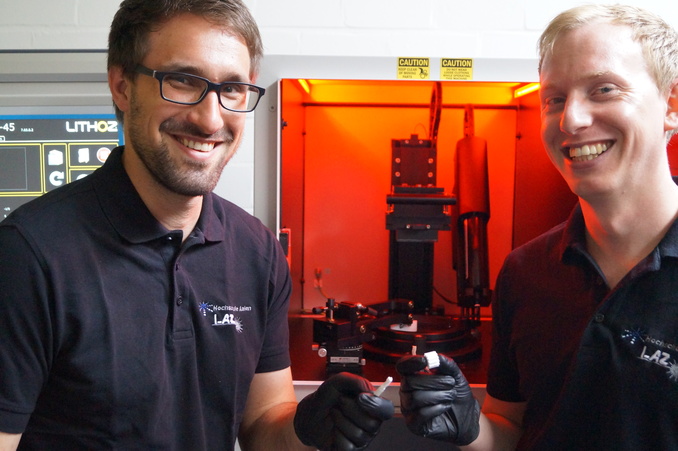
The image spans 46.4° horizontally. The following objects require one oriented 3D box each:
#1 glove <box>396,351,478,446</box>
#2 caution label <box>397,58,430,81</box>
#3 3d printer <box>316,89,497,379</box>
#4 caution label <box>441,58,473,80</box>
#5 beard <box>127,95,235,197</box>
[{"bbox_3d":[0.117,0.204,0.930,0.093,0.104,0.090,0,5,-6],"label":"glove"},{"bbox_3d":[0.144,-0.301,1.520,0.062,0.043,0.002,1,5,0],"label":"caution label"},{"bbox_3d":[0.146,-0.013,1.746,0.390,0.600,0.340,1,5,0],"label":"3d printer"},{"bbox_3d":[0.227,-0.300,1.520,0.064,0.043,0.002,1,5,0],"label":"caution label"},{"bbox_3d":[-0.184,-0.093,0.930,0.122,0.115,0.090,5,6,-26],"label":"beard"}]

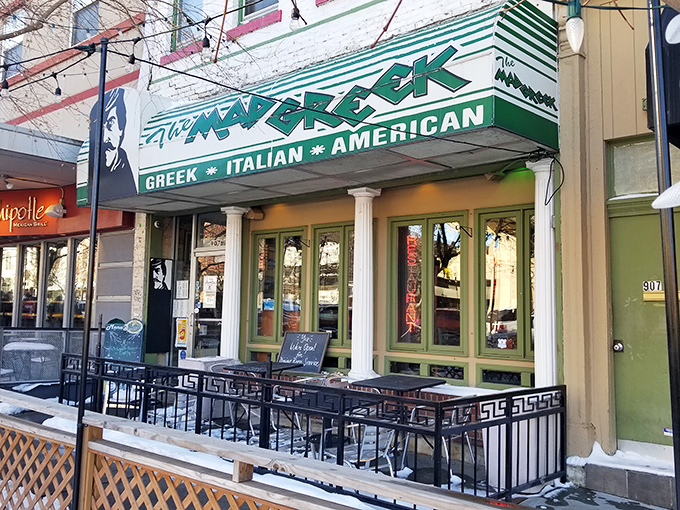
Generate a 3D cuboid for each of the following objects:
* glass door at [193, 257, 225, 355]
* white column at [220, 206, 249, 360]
[{"bbox_3d":[-2.226,1.037,8.837,0.920,2.130,0.080,-3,-8,33],"label":"glass door"},{"bbox_3d":[-1.668,0.459,7.894,0.305,2.382,0.305,-3,-8,33],"label":"white column"}]

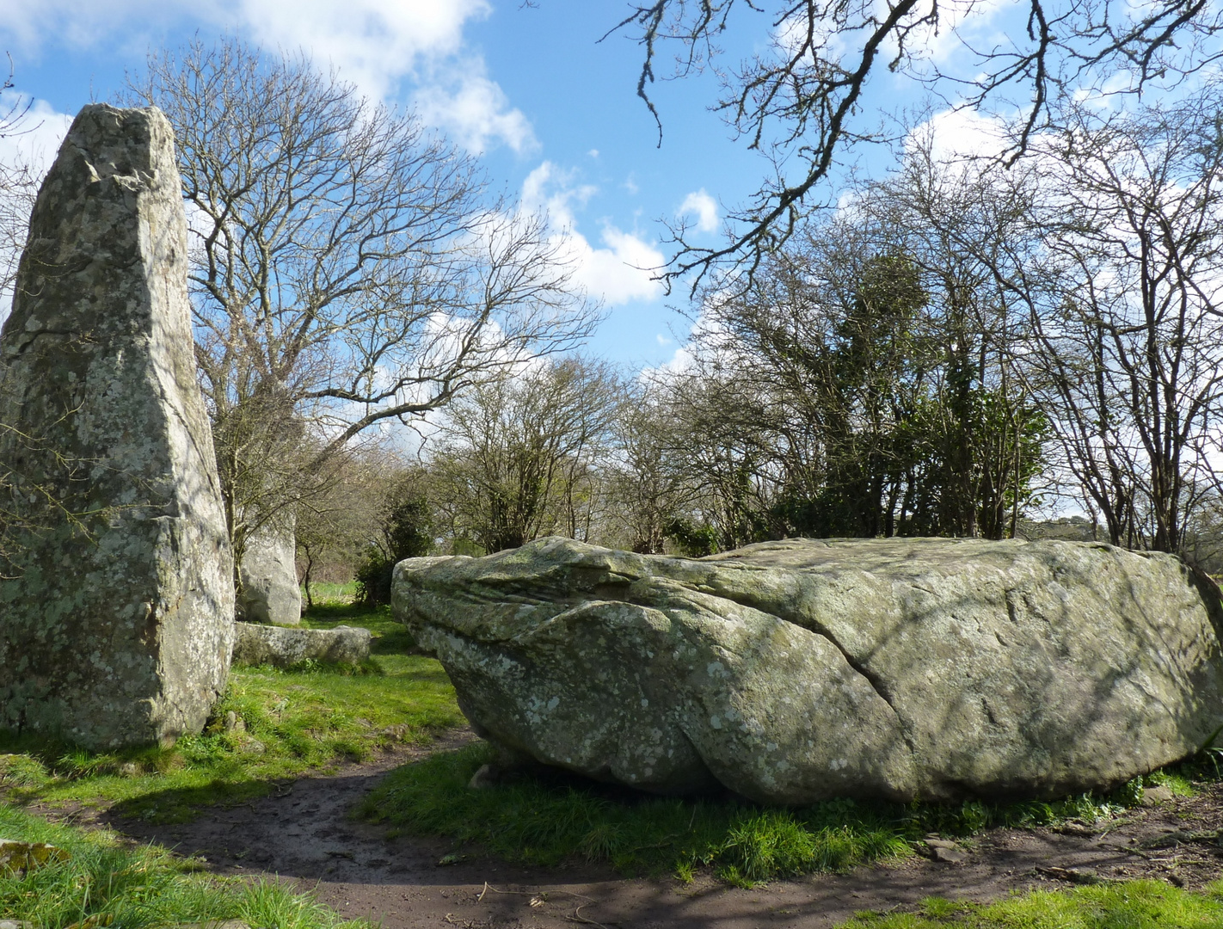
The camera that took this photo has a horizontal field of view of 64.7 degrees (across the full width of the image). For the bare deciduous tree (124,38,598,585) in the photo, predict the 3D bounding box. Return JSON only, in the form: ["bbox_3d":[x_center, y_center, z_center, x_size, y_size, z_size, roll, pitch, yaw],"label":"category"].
[{"bbox_3d":[-7.700,-4.300,29.000,14.600,17.400,13.000,0,-6,0],"label":"bare deciduous tree"}]

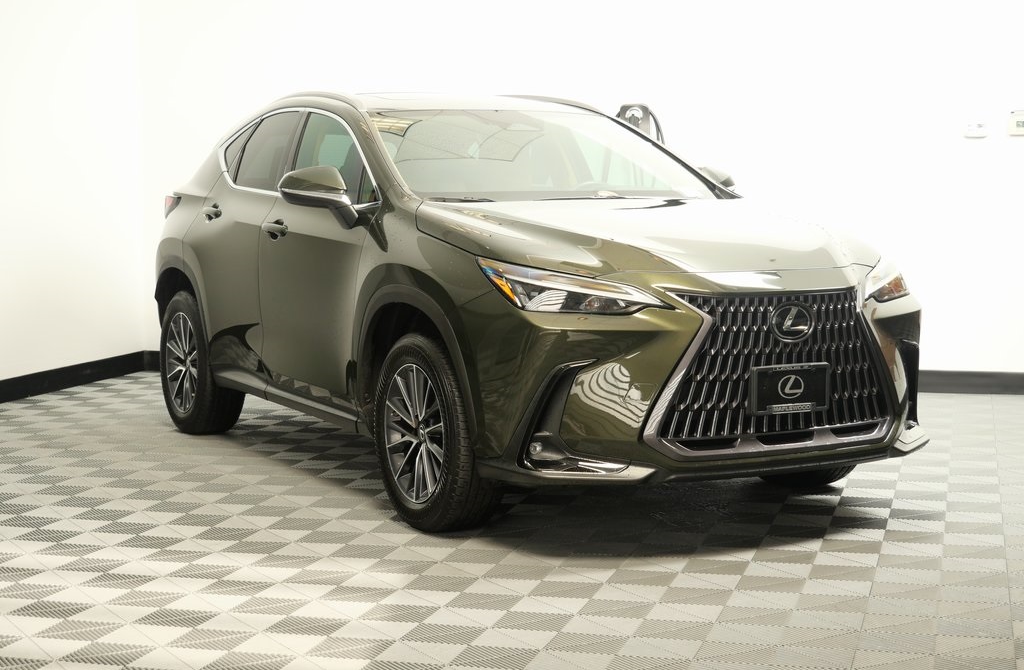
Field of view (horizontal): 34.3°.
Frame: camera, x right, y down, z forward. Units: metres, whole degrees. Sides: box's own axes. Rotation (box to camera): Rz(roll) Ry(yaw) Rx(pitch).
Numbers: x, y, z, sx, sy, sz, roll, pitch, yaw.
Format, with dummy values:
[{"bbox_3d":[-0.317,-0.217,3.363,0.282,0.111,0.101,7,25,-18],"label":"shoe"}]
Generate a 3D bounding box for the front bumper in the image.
[{"bbox_3d":[0.787,0.116,5.688,1.860,0.680,0.580,-3,6,-28],"label":"front bumper"}]

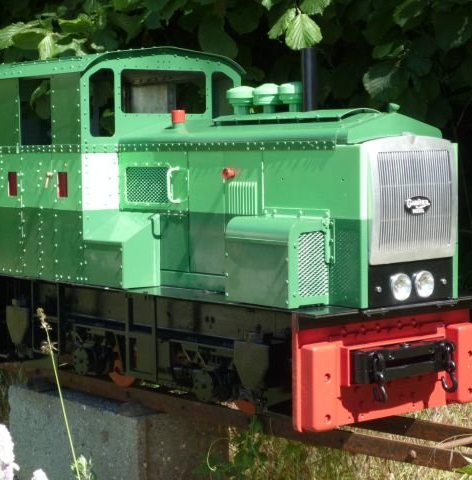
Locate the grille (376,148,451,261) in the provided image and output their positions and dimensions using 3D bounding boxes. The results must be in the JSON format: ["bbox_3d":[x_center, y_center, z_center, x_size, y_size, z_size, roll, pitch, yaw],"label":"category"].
[{"bbox_3d":[0.264,-0.054,2.077,0.163,0.160,0.018,-4,5,-40],"label":"grille"}]

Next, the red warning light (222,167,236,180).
[{"bbox_3d":[-0.008,-0.105,2.214,0.020,0.019,0.019,-4,5,-40],"label":"red warning light"}]

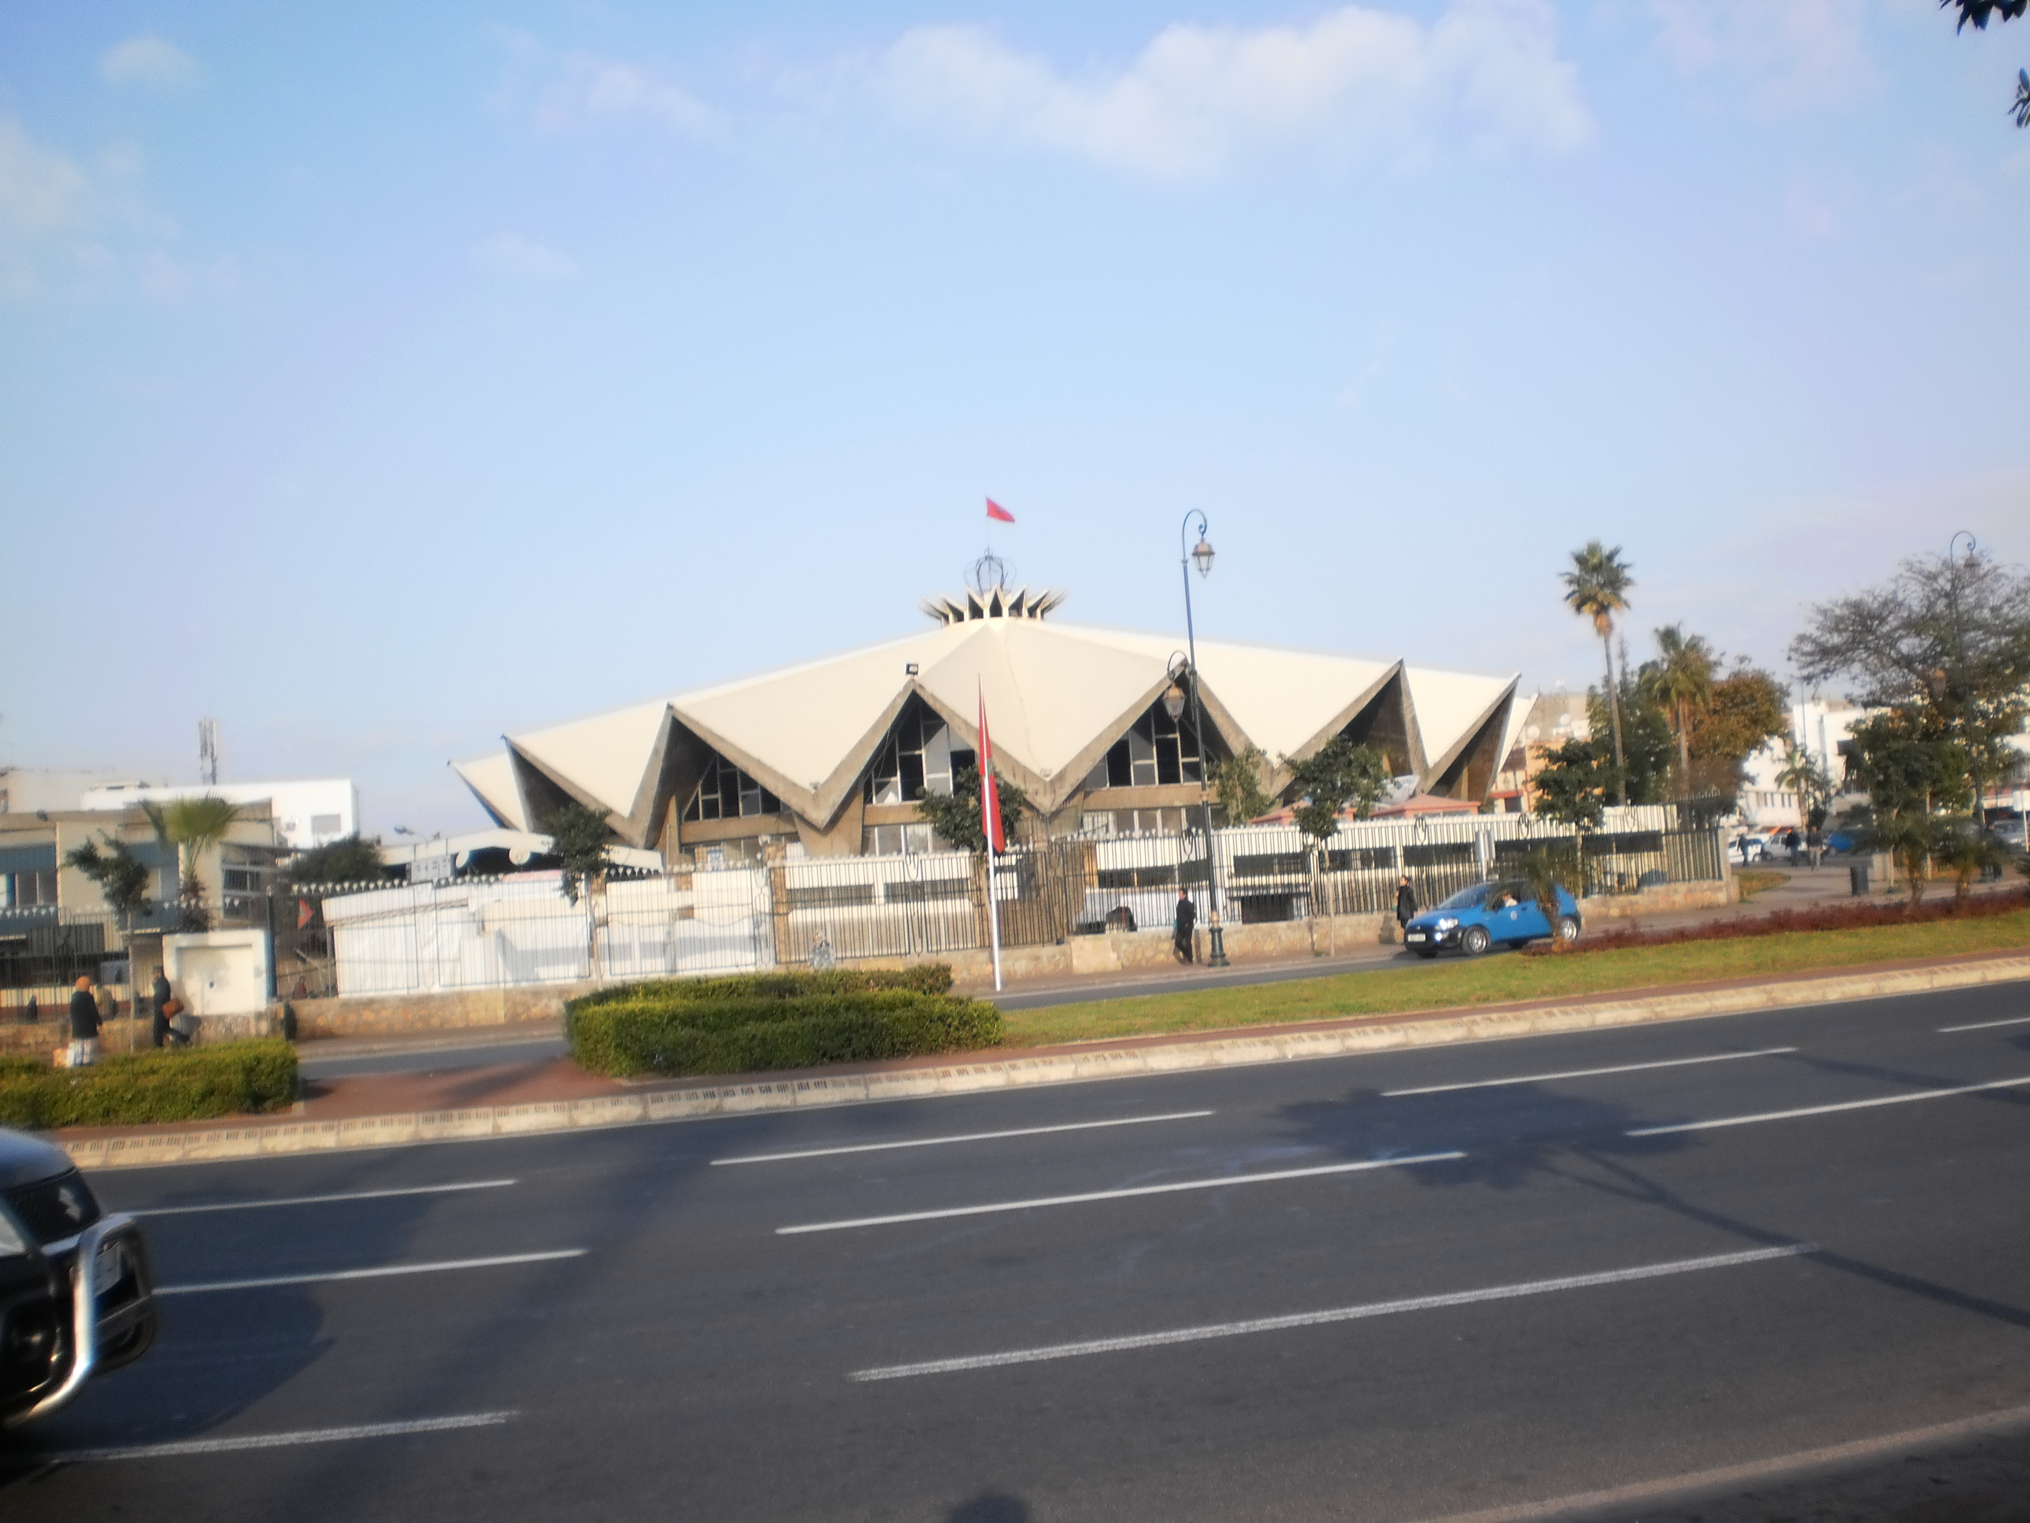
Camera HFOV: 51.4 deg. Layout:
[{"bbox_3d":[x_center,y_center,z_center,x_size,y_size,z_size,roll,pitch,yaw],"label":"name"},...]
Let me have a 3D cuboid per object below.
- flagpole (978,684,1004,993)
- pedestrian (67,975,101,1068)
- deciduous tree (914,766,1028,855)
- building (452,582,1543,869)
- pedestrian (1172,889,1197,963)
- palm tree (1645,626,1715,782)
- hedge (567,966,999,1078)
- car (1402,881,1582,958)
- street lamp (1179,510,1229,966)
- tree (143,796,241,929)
[{"bbox_3d":[-0.418,1.426,40.398,0.340,5.890,0.300,-3,-4,-18],"label":"flagpole"},{"bbox_3d":[-16.470,4.602,37.351,0.550,1.660,0.400,-3,-4,-9],"label":"pedestrian"},{"bbox_3d":[-0.699,2.364,44.245,2.350,4.520,2.300,-3,-4,-18],"label":"deciduous tree"},{"bbox_3d":[-0.624,-0.132,93.226,46.700,15.800,46.700,-3,-4,-18],"label":"building"},{"bbox_3d":[3.789,3.701,47.141,0.600,1.710,0.500,-2,-4,-21],"label":"pedestrian"},{"bbox_3d":[27.466,-0.342,86.093,2.950,10.590,2.950,-3,-4,-18],"label":"palm tree"},{"bbox_3d":[-3.083,3.100,25.861,4.600,0.850,5.000,-3,-4,-19],"label":"hedge"},{"bbox_3d":[10.076,3.251,44.436,4.030,1.490,1.690,-2,-4,-29],"label":"car"},{"bbox_3d":[4.130,-0.570,46.225,0.600,10.010,1.700,-3,-4,-18],"label":"street lamp"},{"bbox_3d":[-18.850,3.529,48.460,2.200,5.510,2.200,-3,-4,-18],"label":"tree"}]

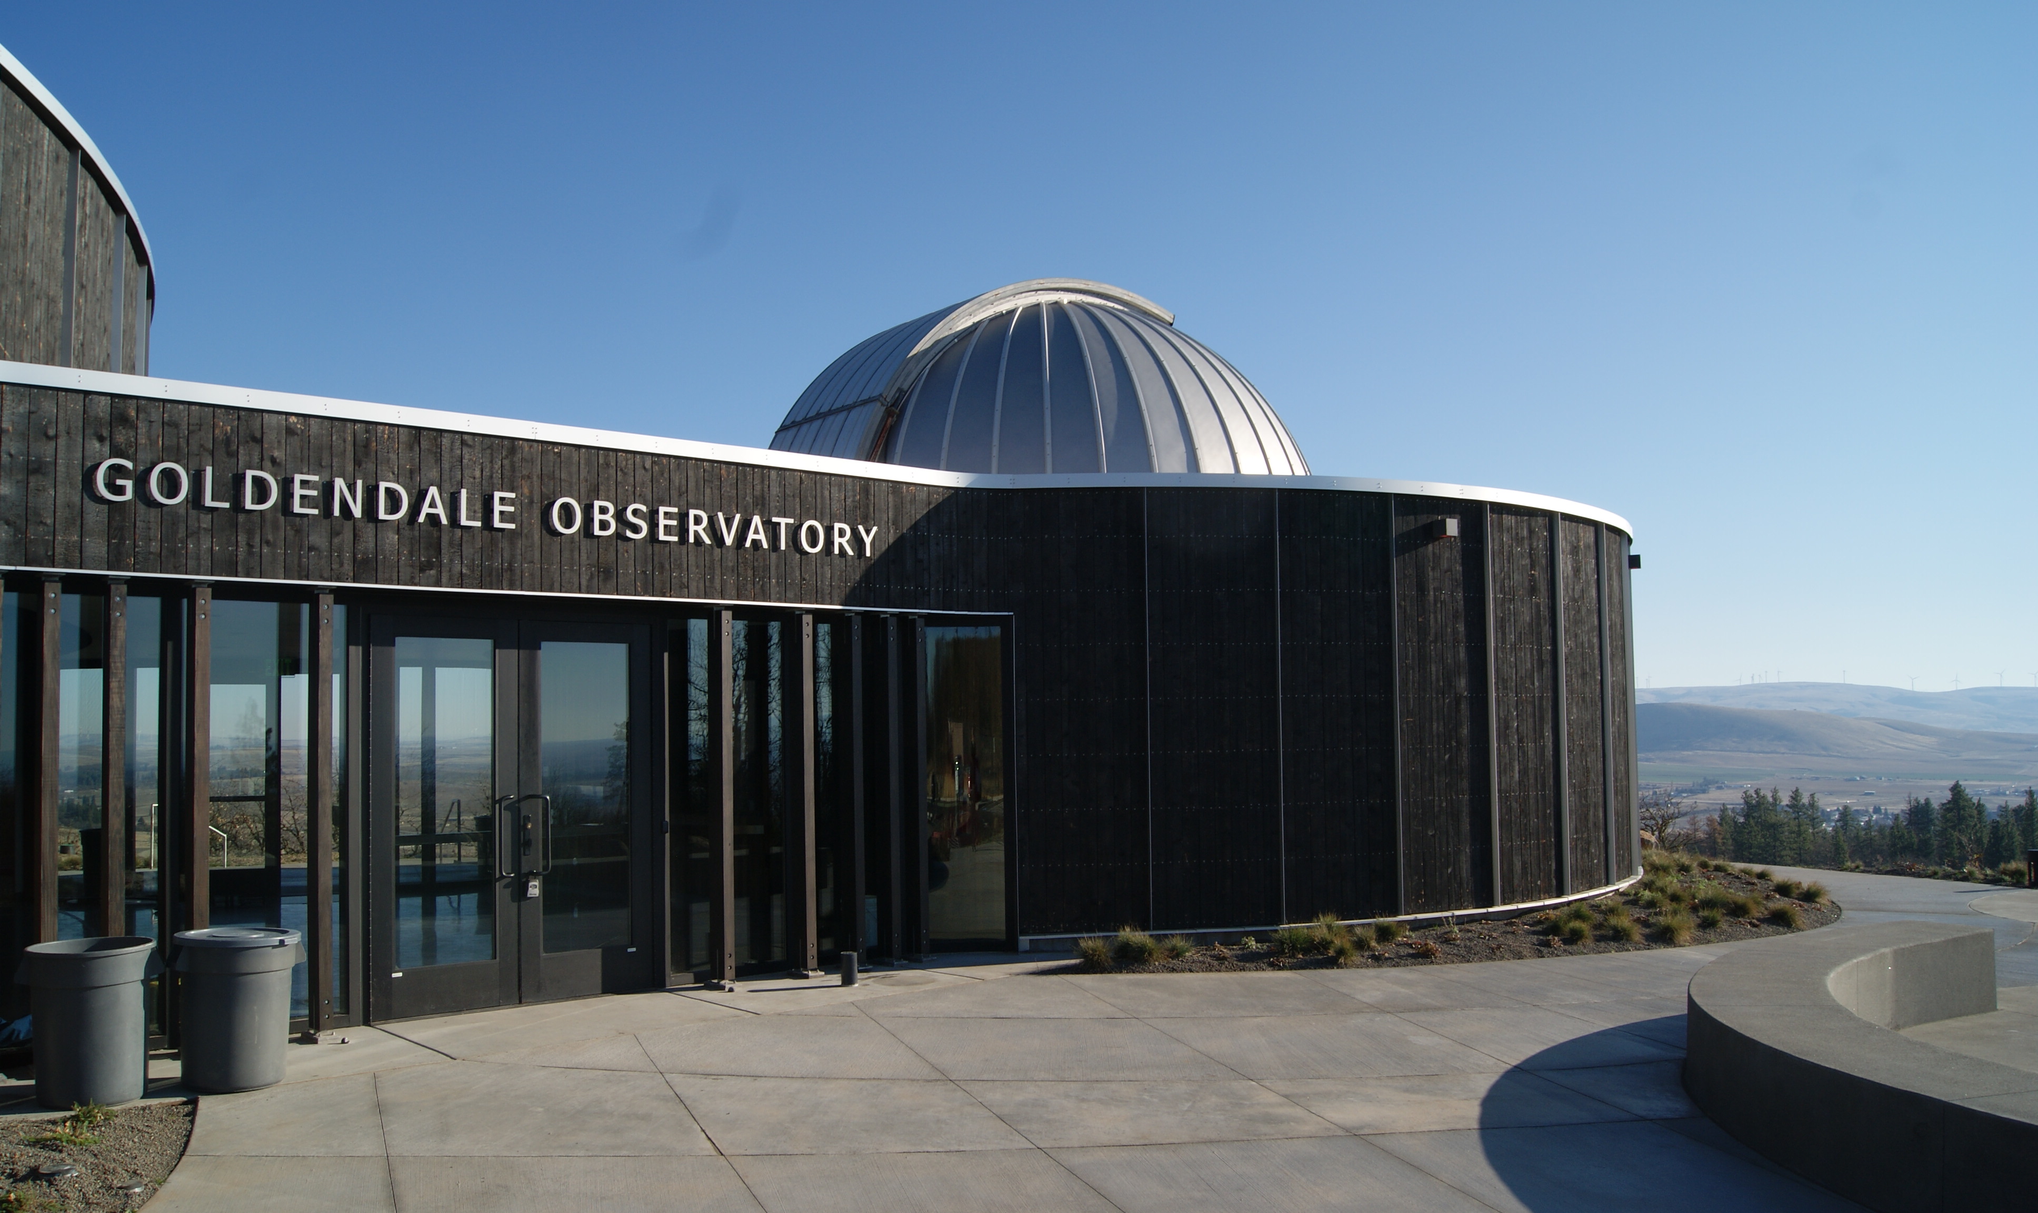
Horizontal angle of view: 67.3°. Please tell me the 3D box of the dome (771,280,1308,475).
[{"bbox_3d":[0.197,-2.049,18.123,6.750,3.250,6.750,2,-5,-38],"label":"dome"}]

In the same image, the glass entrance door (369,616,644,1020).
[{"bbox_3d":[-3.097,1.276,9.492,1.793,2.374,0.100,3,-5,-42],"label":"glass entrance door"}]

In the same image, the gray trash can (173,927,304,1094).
[{"bbox_3d":[-3.835,1.968,7.504,0.600,0.710,0.570,1,-4,-27],"label":"gray trash can"}]

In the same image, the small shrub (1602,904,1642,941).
[{"bbox_3d":[4.562,2.401,11.600,0.300,0.270,0.300,-2,-4,21],"label":"small shrub"}]

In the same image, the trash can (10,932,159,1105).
[{"bbox_3d":[-4.525,2.030,7.472,0.600,0.710,0.570,2,-5,-31],"label":"trash can"}]

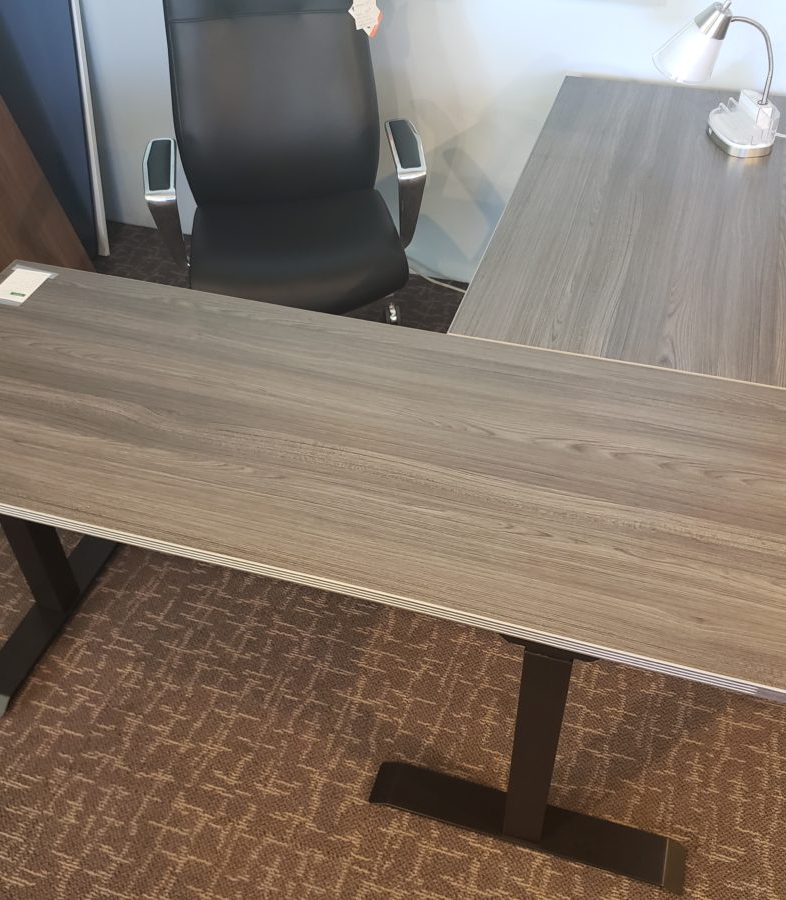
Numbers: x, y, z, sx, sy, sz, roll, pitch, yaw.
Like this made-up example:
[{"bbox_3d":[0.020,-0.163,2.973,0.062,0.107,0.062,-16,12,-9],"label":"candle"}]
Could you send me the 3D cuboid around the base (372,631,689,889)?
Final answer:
[{"bbox_3d":[0.238,0.458,1.473,0.591,0.709,0.088,11,45,14],"label":"base"}]

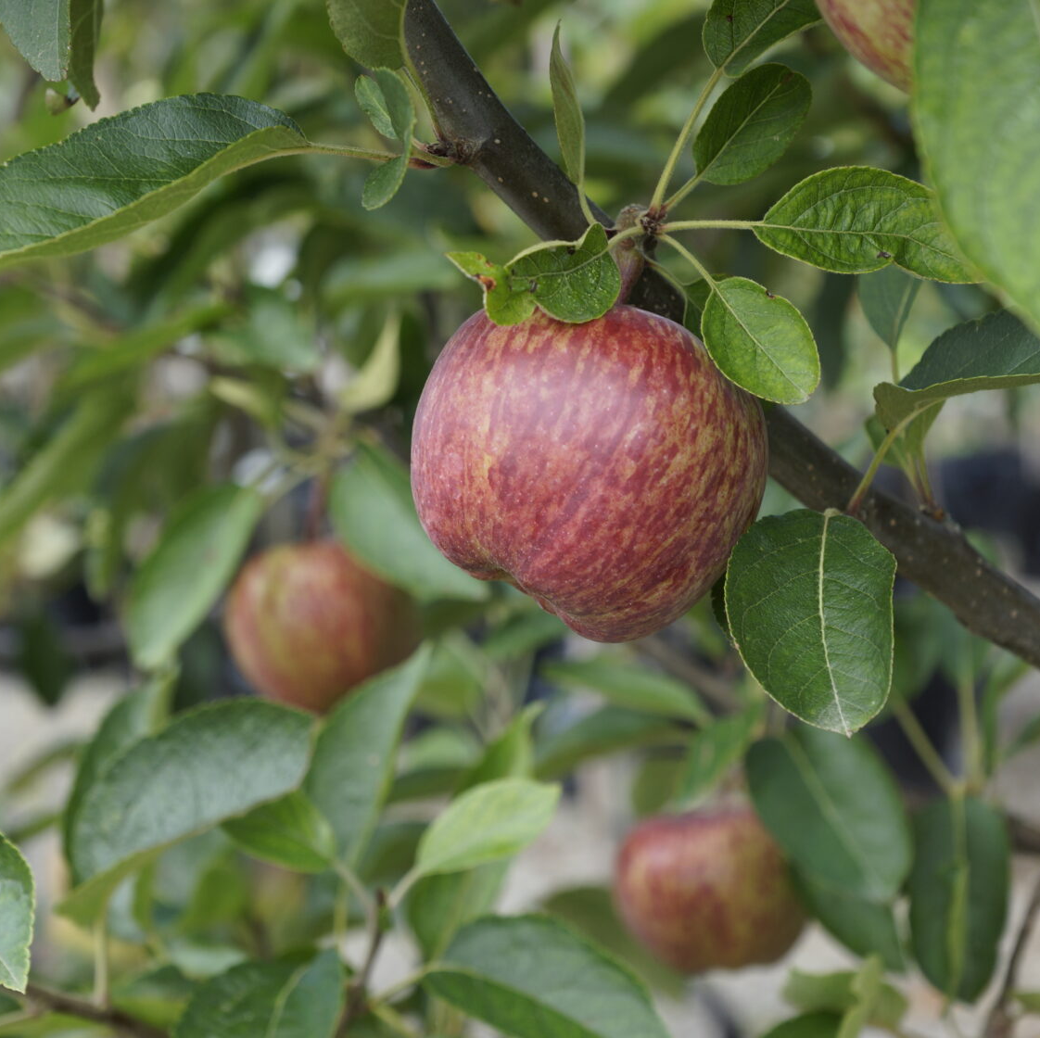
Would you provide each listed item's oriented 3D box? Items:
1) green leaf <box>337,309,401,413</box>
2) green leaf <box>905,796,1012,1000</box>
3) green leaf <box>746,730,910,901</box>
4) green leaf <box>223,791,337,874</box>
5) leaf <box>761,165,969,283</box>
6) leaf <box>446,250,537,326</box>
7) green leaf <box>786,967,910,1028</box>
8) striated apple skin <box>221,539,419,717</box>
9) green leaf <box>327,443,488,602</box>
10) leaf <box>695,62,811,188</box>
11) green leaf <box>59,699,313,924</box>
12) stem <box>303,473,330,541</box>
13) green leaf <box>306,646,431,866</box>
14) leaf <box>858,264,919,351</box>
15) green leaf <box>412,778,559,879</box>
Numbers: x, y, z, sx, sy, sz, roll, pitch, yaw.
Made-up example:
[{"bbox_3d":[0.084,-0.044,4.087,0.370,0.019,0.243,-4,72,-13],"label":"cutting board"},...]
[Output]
[{"bbox_3d":[-0.058,-0.062,1.035,0.018,0.045,0.011,7,-26,45],"label":"green leaf"},{"bbox_3d":[0.131,0.113,0.775,0.031,0.062,0.015,-2,-6,0],"label":"green leaf"},{"bbox_3d":[0.094,0.090,0.790,0.041,0.063,0.015,-31,-16,-3],"label":"green leaf"},{"bbox_3d":[-0.065,0.082,0.690,0.040,0.025,0.012,25,-21,6],"label":"green leaf"},{"bbox_3d":[0.077,-0.063,0.567,0.053,0.026,0.013,13,-30,0],"label":"leaf"},{"bbox_3d":[-0.006,-0.049,0.557,0.020,0.017,0.009,12,-22,-21],"label":"leaf"},{"bbox_3d":[0.115,0.170,0.920,0.044,0.015,0.027,3,41,-7],"label":"green leaf"},{"bbox_3d":[-0.073,0.040,0.965,0.073,0.066,0.073,-1,9,0],"label":"striated apple skin"},{"bbox_3d":[-0.038,0.001,0.910,0.037,0.070,0.016,-40,-13,-8],"label":"green leaf"},{"bbox_3d":[0.051,-0.087,0.575,0.034,0.019,0.006,-44,0,-16],"label":"leaf"},{"bbox_3d":[-0.098,0.081,0.755,0.086,0.017,0.043,-35,43,-13],"label":"green leaf"},{"bbox_3d":[-0.081,-0.005,1.030,0.004,0.029,0.004,15,0,0],"label":"stem"},{"bbox_3d":[-0.045,0.069,0.755,0.033,0.069,0.015,21,-11,-8],"label":"green leaf"},{"bbox_3d":[0.090,-0.059,0.645,0.019,0.037,0.010,-6,-9,-16],"label":"leaf"},{"bbox_3d":[-0.010,0.091,0.765,0.050,0.009,0.025,-32,45,0],"label":"green leaf"}]

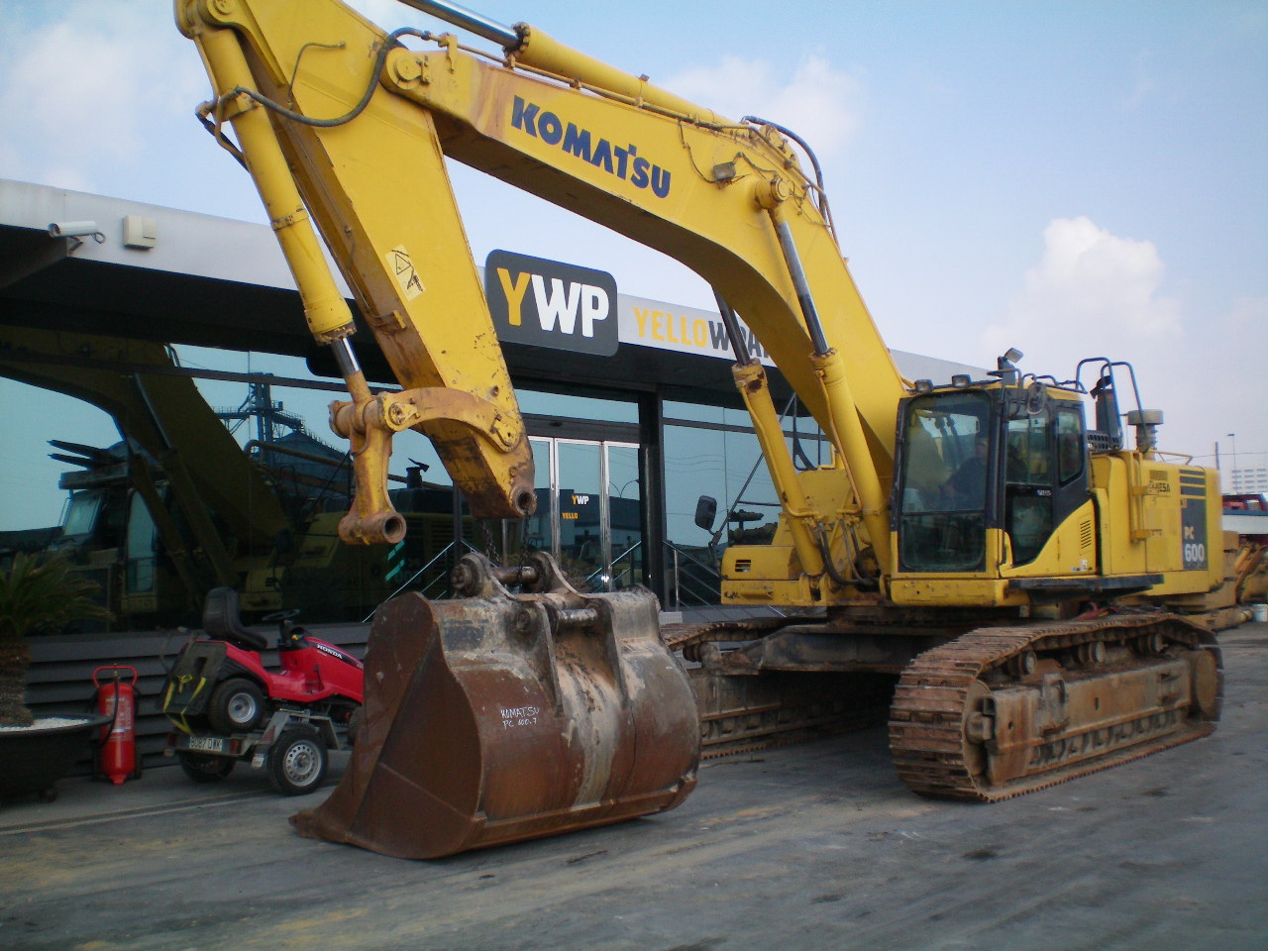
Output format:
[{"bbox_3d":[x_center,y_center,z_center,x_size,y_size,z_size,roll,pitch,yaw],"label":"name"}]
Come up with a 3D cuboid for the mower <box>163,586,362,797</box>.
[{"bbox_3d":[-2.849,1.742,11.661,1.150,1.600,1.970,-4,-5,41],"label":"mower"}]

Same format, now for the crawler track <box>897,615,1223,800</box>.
[{"bbox_3d":[3.905,1.897,12.154,0.620,1.200,5.420,-4,-5,41],"label":"crawler track"}]

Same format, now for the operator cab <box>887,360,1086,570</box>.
[{"bbox_3d":[3.117,0.060,12.082,0.990,1.670,1.830,-4,-5,41],"label":"operator cab"}]

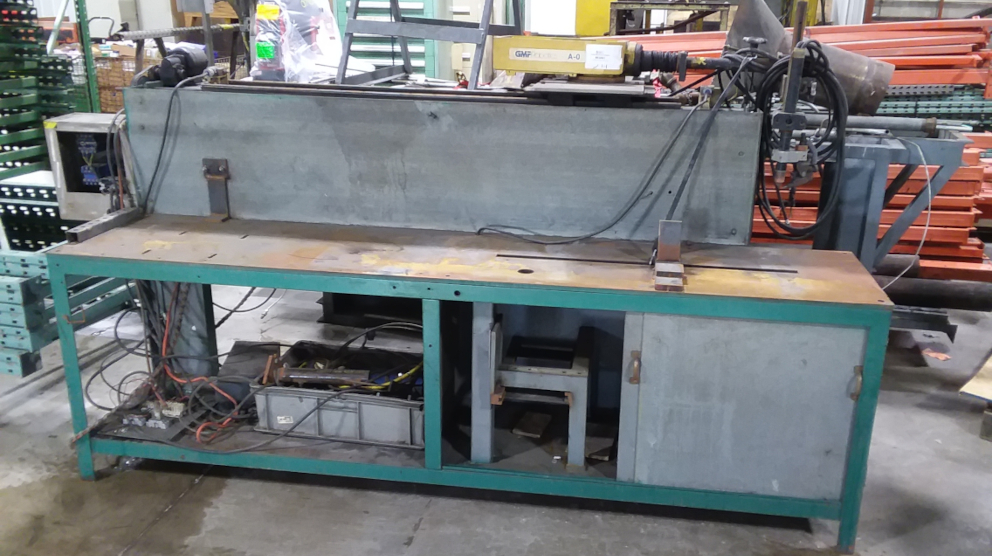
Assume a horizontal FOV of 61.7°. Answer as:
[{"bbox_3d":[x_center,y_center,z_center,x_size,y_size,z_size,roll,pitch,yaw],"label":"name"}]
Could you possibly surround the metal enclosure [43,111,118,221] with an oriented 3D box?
[{"bbox_3d":[-1.447,-0.412,3.107,0.300,0.357,0.220,3,18,7],"label":"metal enclosure"}]

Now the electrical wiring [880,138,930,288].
[{"bbox_3d":[1.386,-0.215,2.812,0.169,0.482,0.150,3,18,7],"label":"electrical wiring"}]

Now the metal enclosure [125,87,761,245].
[{"bbox_3d":[-0.206,-0.426,2.969,2.159,0.444,0.290,3,18,7],"label":"metal enclosure"}]

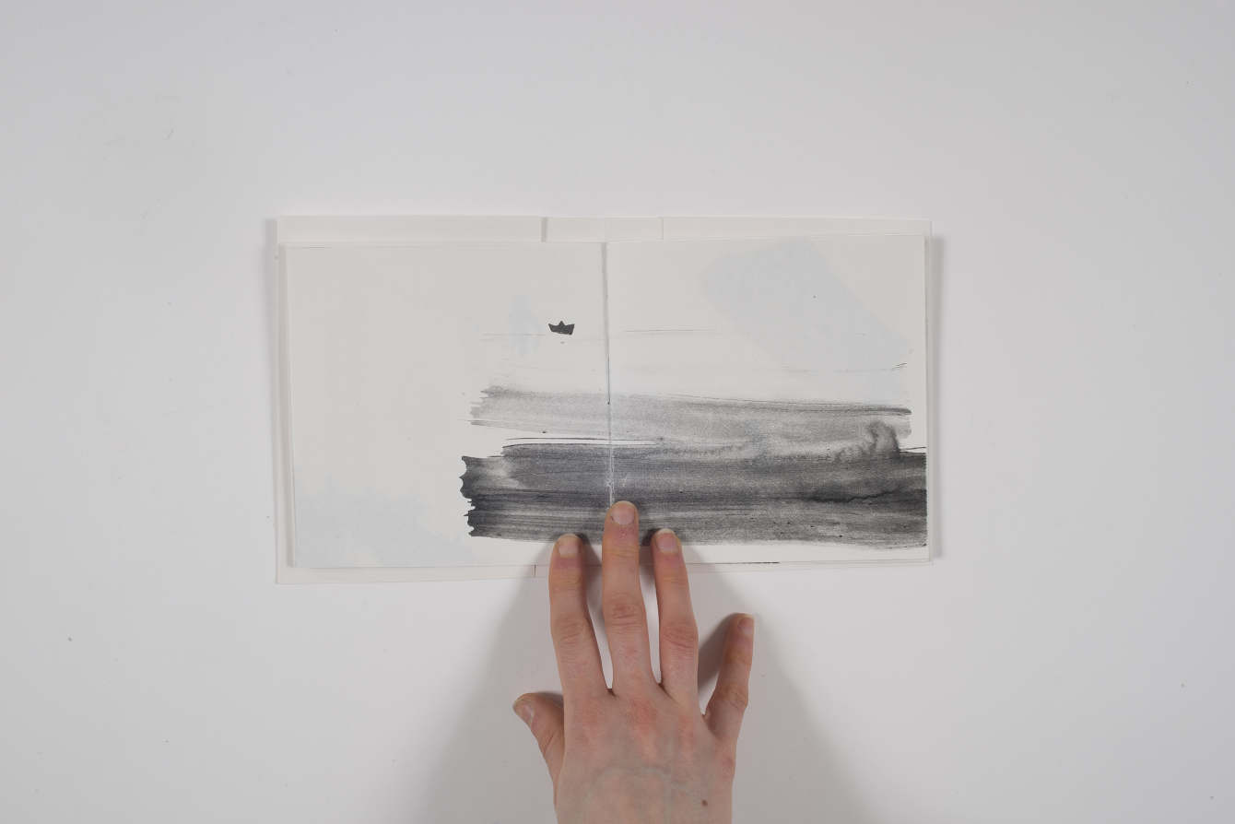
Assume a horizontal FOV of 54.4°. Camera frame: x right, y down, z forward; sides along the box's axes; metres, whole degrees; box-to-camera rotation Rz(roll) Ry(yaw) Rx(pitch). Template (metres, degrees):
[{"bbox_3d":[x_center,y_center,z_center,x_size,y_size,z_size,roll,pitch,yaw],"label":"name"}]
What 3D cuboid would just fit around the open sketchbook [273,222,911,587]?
[{"bbox_3d":[-0.006,-0.005,0.548,0.299,0.016,0.164,0,90,0],"label":"open sketchbook"}]

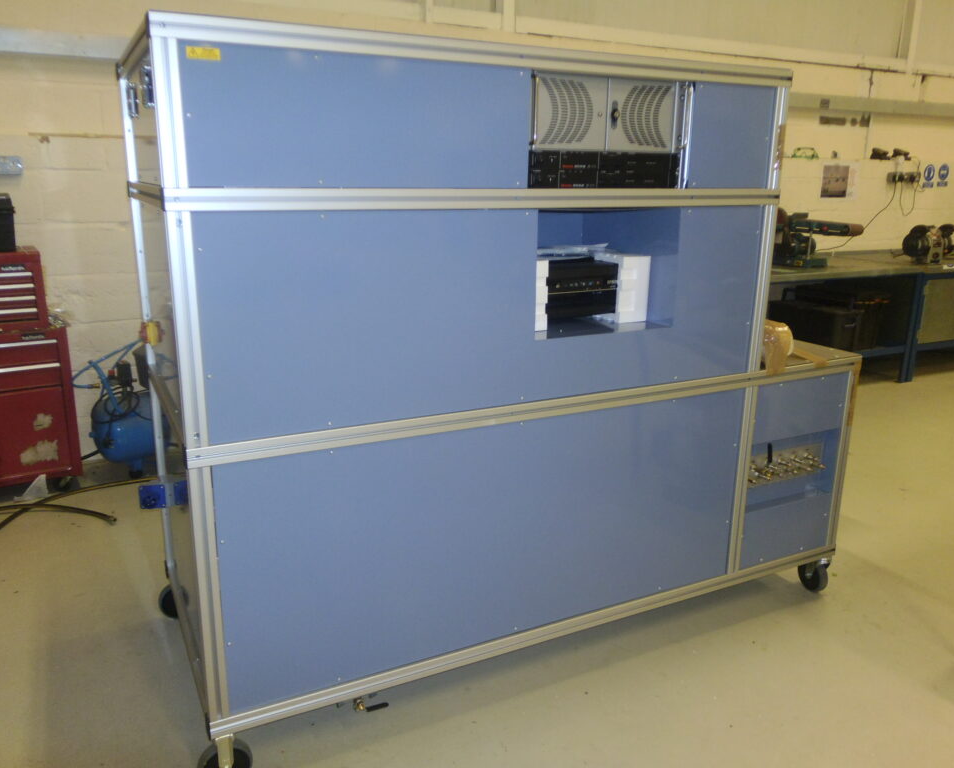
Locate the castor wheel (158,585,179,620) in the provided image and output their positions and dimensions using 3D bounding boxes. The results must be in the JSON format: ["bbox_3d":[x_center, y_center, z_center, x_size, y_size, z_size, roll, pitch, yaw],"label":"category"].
[{"bbox_3d":[-1.007,0.724,2.560,0.125,0.125,0.042,-11,19,-37],"label":"castor wheel"}]

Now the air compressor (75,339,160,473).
[{"bbox_3d":[-1.733,0.113,3.829,0.420,0.640,0.350,-7,17,-27],"label":"air compressor"}]

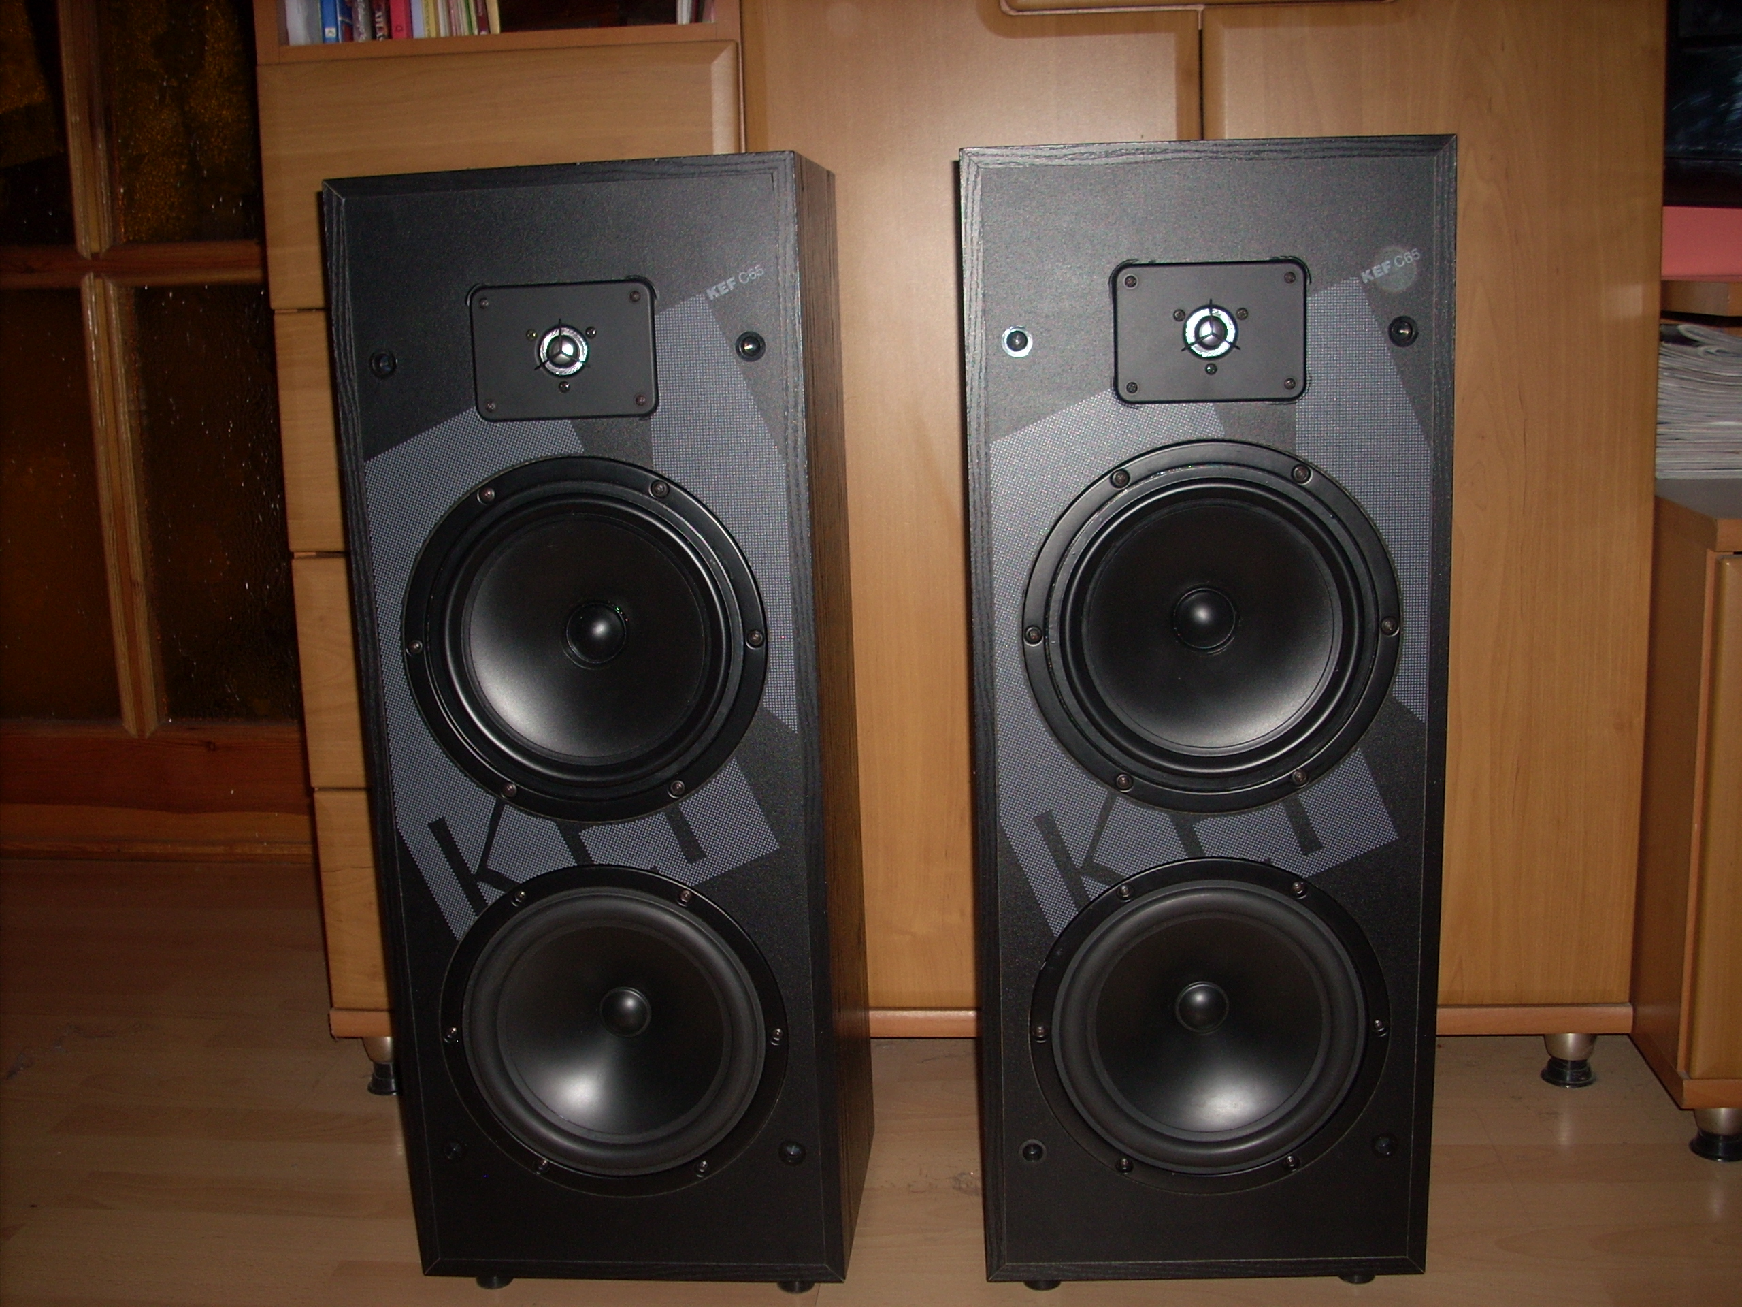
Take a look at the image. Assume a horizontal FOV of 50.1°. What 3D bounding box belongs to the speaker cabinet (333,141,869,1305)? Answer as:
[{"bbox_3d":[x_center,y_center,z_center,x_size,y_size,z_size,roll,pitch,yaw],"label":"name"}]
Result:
[{"bbox_3d":[-0.160,0.048,1.240,0.280,0.716,0.226,-1,11,5],"label":"speaker cabinet"}]

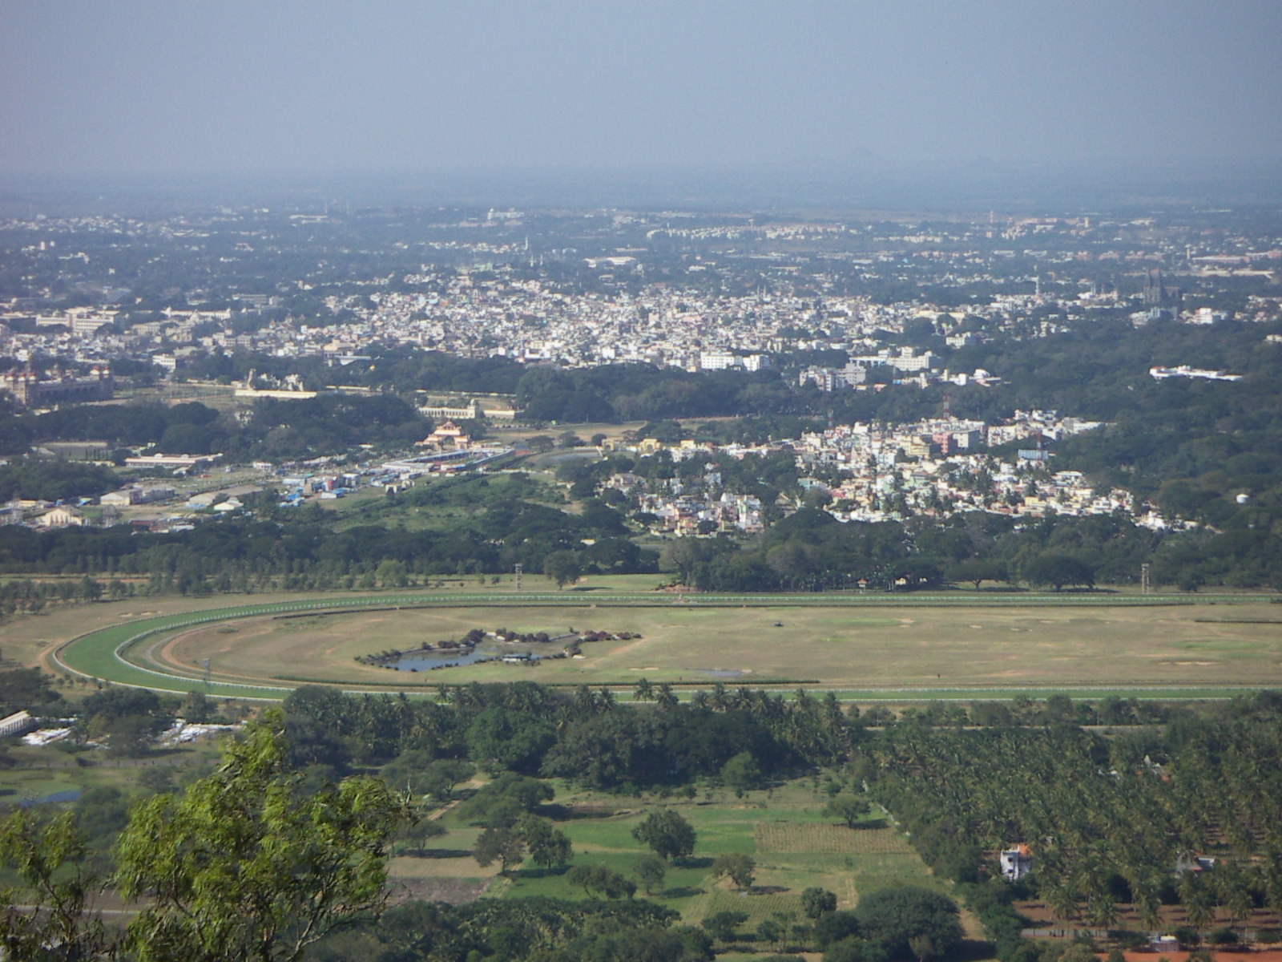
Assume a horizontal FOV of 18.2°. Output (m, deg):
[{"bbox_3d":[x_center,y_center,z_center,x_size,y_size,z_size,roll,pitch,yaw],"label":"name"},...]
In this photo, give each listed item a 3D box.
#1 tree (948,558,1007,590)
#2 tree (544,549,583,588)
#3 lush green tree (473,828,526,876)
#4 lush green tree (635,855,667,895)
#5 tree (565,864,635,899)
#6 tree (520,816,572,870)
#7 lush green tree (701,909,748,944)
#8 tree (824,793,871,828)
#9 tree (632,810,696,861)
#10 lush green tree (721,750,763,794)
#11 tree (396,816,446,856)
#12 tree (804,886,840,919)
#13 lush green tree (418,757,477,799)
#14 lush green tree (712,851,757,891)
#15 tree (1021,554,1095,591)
[{"bbox_3d":[168.400,46.700,2001.430,30.580,15.950,29.050,0,5,5],"label":"tree"},{"bbox_3d":[-41.820,47.750,2151.200,21.560,20.440,20.480,0,5,0],"label":"tree"},{"bbox_3d":[-42.640,110.910,1201.750,15.660,13.990,14.870,-1,5,-2],"label":"lush green tree"},{"bbox_3d":[2.860,113.860,1156.830,8.980,11.420,8.530,0,5,0],"label":"lush green tree"},{"bbox_3d":[-11.910,121.760,1216.040,21.020,10.880,13.030,0,5,0],"label":"tree"},{"bbox_3d":[-30.250,115.050,1276.010,17.260,17.110,15.540,0,5,0],"label":"tree"},{"bbox_3d":[24.090,127.190,1145.720,13.490,8.830,10.790,0,5,0],"label":"lush green tree"},{"bbox_3d":[66.430,106.210,1291.110,15.520,10.450,14.750,0,5,3],"label":"tree"},{"bbox_3d":[7.540,114.280,1288.220,20.660,16.150,19.000,0,5,0],"label":"tree"},{"bbox_3d":[36.520,104.700,1444.760,14.840,13.970,14.100,0,5,0],"label":"lush green tree"},{"bbox_3d":[-68.240,110.570,1248.990,15.960,10.740,15.160,-1,5,-3],"label":"tree"},{"bbox_3d":[53.360,124.580,1180.800,10.650,9.690,10.120,0,5,0],"label":"tree"},{"bbox_3d":[-65.700,100.840,1358.160,19.390,13.060,18.420,-1,5,-3],"label":"lush green tree"},{"bbox_3d":[27.080,113.360,1163.660,12.530,10.890,11.910,0,5,1],"label":"lush green tree"},{"bbox_3d":[209.040,45.640,1999.220,37.060,17.960,35.210,0,5,6],"label":"tree"}]

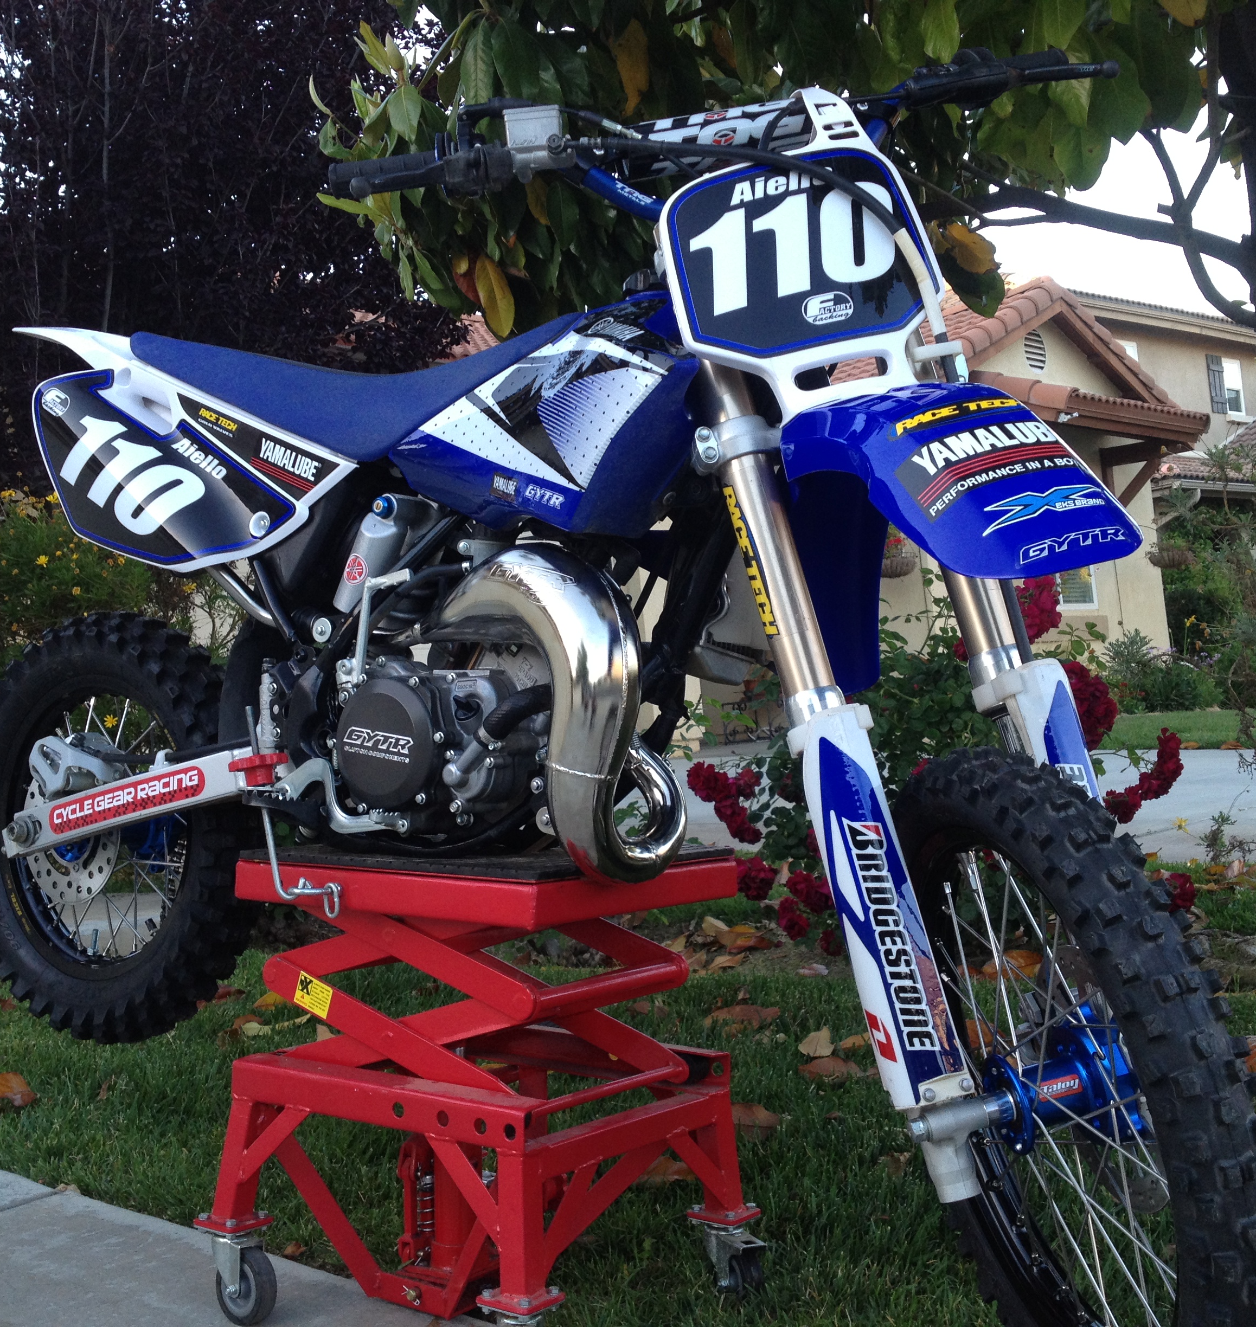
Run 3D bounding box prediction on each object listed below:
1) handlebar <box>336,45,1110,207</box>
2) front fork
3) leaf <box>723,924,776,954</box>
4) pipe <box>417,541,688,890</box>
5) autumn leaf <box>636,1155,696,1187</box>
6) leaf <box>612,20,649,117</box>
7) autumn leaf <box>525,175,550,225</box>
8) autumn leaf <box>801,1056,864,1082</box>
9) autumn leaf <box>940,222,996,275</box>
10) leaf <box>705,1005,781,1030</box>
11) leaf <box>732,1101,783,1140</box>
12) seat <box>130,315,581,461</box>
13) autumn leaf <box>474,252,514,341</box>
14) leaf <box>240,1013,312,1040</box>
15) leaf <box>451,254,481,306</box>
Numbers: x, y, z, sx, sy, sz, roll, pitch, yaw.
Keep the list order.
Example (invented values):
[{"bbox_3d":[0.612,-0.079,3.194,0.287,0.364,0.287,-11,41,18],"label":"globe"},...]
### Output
[{"bbox_3d":[0.100,-0.506,1.690,0.765,0.150,0.150,-13,-12,-12],"label":"handlebar"},{"bbox_3d":[0.257,0.043,1.549,0.240,0.800,0.110,-13,-12,-12],"label":"front fork"},{"bbox_3d":[0.309,0.700,4.550,0.135,0.050,0.090,-2,-2,0],"label":"leaf"},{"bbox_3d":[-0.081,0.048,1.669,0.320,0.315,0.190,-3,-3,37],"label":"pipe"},{"bbox_3d":[0.050,0.666,2.350,0.105,0.038,0.080,-2,-2,0],"label":"autumn leaf"},{"bbox_3d":[0.004,-0.931,2.800,0.060,0.150,0.045,-6,-3,0],"label":"leaf"},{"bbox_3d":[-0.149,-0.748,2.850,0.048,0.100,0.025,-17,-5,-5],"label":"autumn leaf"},{"bbox_3d":[0.342,0.680,3.000,0.115,0.035,0.070,-2,-2,0],"label":"autumn leaf"},{"bbox_3d":[0.551,-0.672,2.900,0.090,0.085,0.050,-6,-3,0],"label":"autumn leaf"},{"bbox_3d":[0.221,0.681,3.450,0.150,0.035,0.085,-2,-2,0],"label":"leaf"},{"bbox_3d":[0.169,0.639,2.500,0.105,0.035,0.065,-2,-2,-6],"label":"leaf"},{"bbox_3d":[-0.319,-0.307,2.000,0.650,0.170,0.190,9,4,36],"label":"seat"},{"bbox_3d":[-0.215,-0.592,2.880,0.058,0.145,0.025,-15,-5,-6],"label":"autumn leaf"},{"bbox_3d":[-0.611,0.632,3.120,0.130,0.030,0.050,-2,-2,-21],"label":"leaf"},{"bbox_3d":[-0.264,-0.624,2.900,0.052,0.090,0.040,-6,-3,0],"label":"leaf"}]

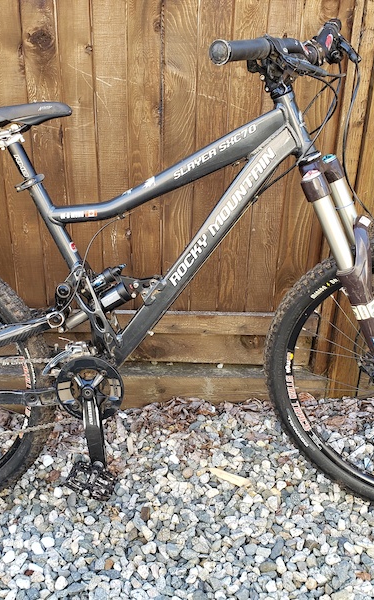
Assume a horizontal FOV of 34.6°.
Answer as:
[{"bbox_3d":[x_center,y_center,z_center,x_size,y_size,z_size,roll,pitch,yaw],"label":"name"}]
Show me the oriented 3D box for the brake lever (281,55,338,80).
[{"bbox_3d":[0.195,-0.373,0.965,0.092,0.023,0.035,17,25,-16],"label":"brake lever"}]

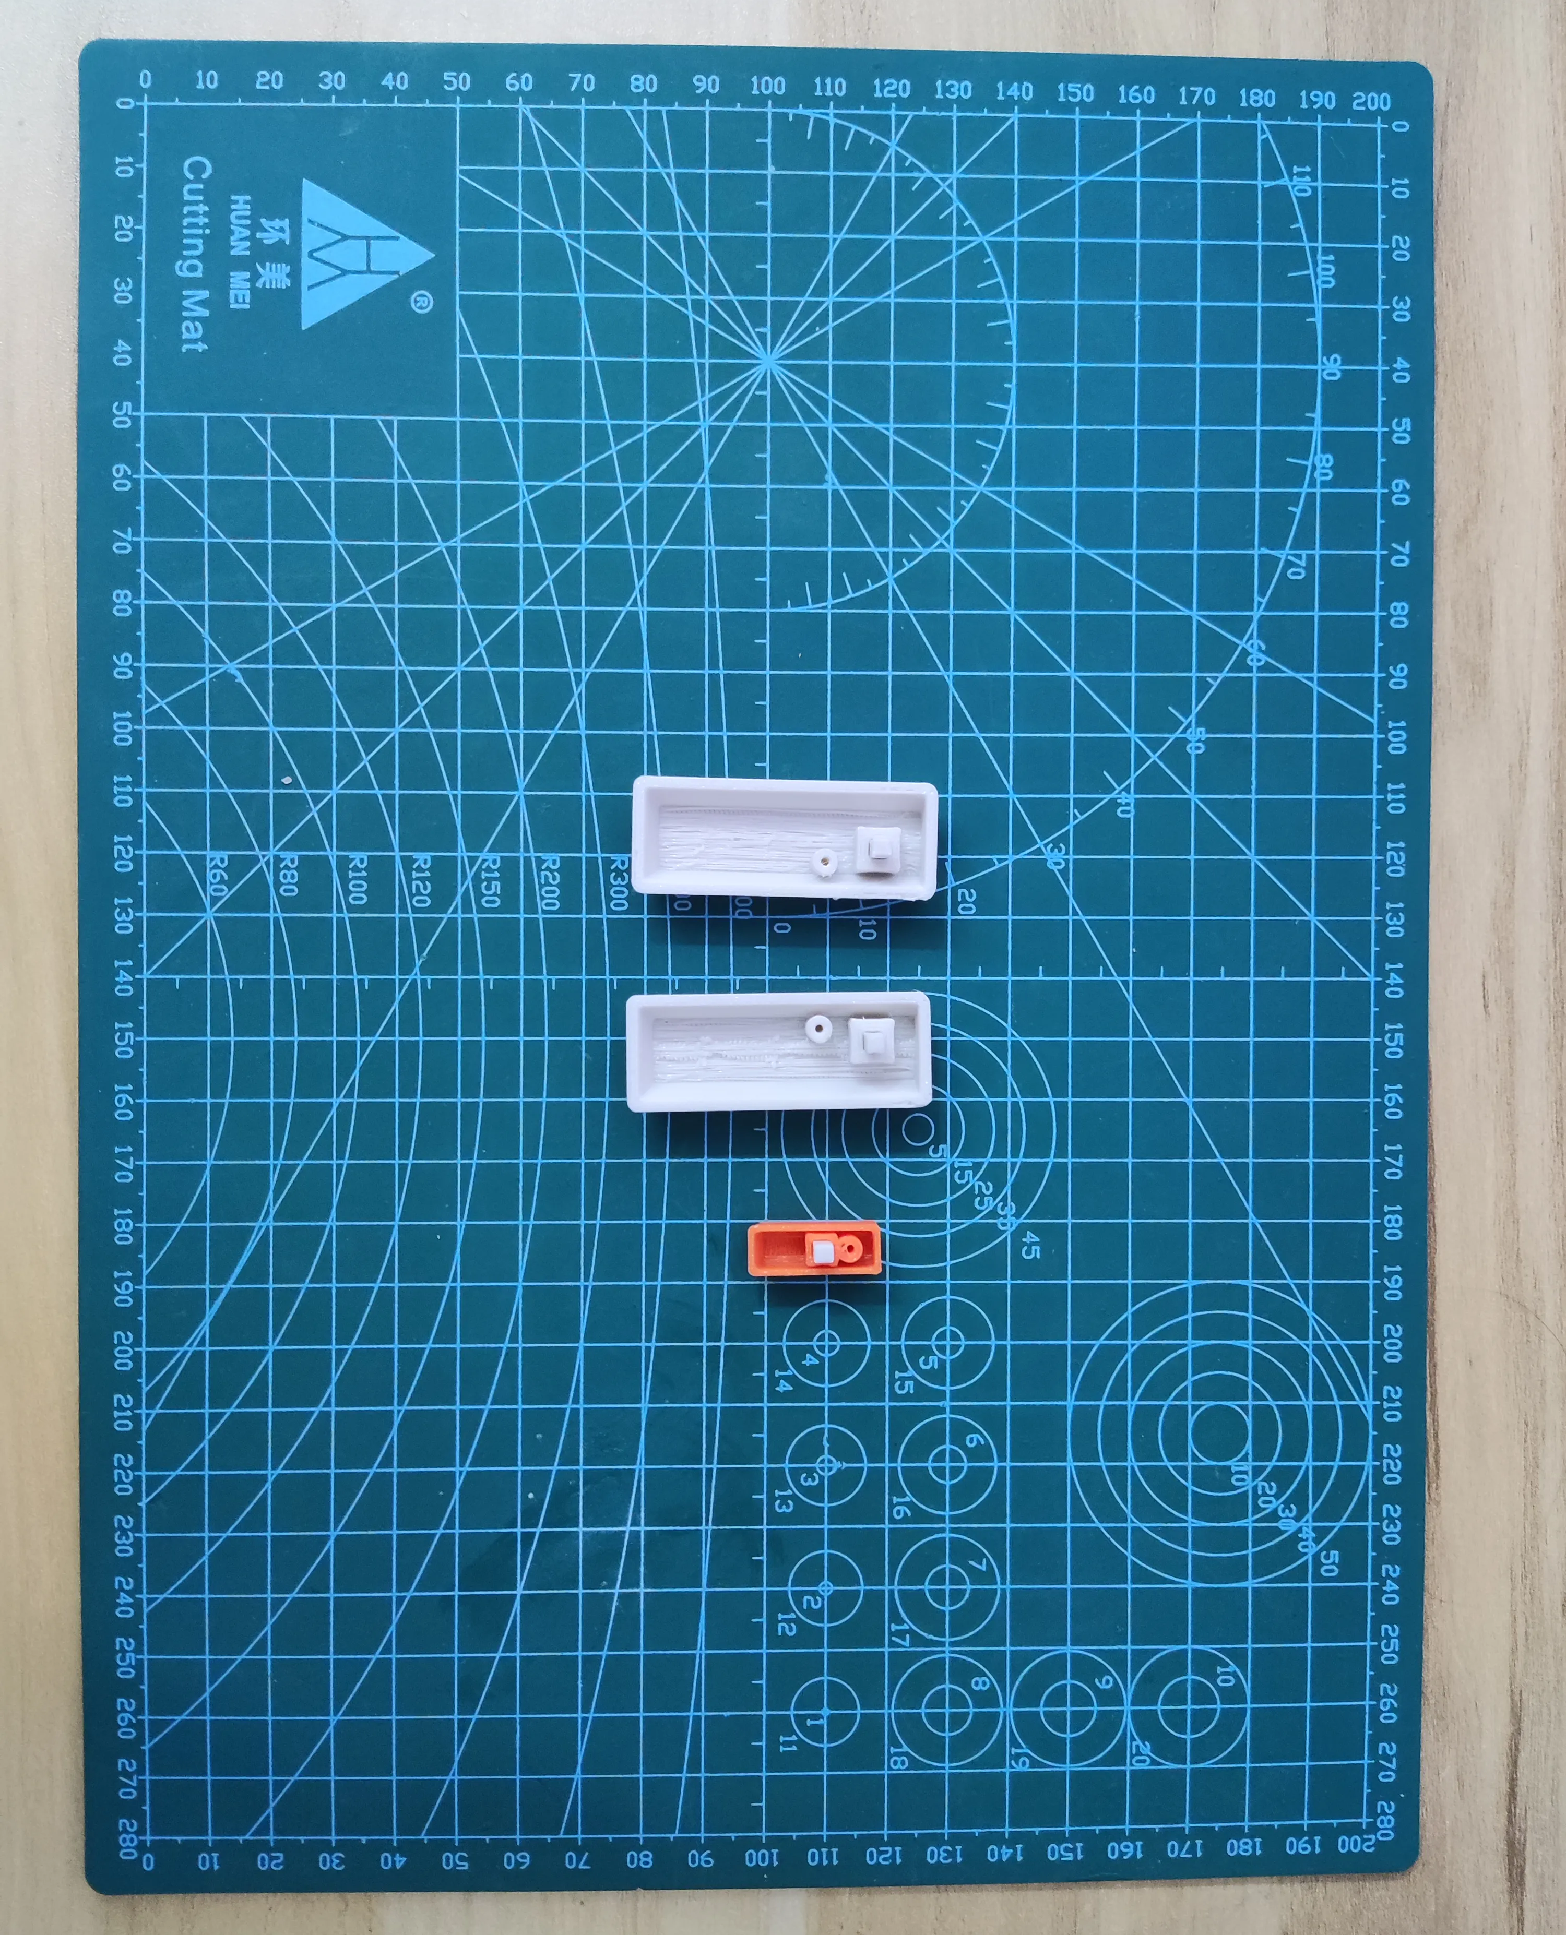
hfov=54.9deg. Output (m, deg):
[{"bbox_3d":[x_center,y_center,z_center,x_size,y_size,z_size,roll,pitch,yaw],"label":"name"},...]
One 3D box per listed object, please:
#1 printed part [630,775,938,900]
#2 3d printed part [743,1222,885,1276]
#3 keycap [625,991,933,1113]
[{"bbox_3d":[0.000,-0.020,0.242,0.048,0.007,0.018,1,91,-2],"label":"printed part"},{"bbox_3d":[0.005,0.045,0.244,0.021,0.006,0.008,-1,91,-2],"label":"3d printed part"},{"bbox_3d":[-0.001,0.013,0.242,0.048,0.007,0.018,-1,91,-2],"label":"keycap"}]

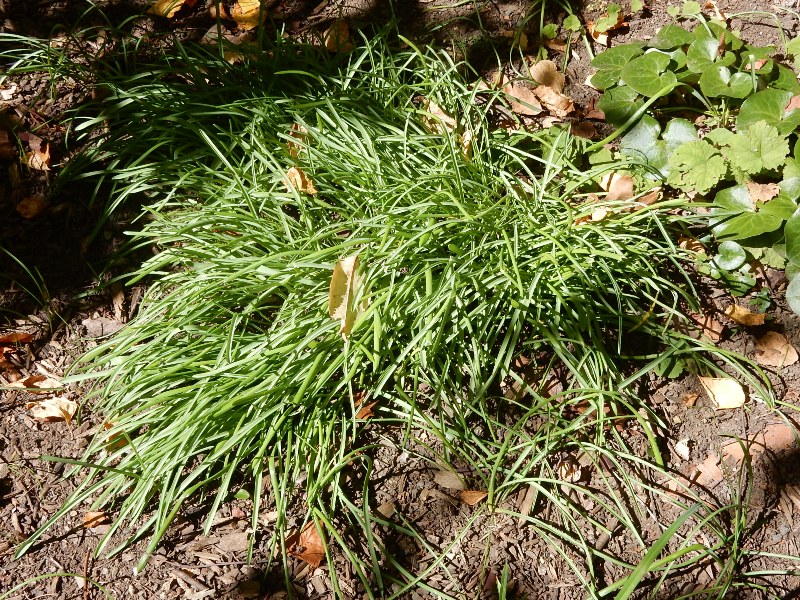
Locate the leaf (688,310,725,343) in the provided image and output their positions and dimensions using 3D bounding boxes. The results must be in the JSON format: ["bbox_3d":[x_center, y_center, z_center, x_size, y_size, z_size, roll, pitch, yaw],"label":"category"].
[{"bbox_3d":[0.387,0.033,1.458,0.026,0.014,0.047,-15,50,-13],"label":"leaf"}]

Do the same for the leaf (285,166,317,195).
[{"bbox_3d":[-0.124,-0.145,1.452,0.031,0.020,0.047,-17,52,-14],"label":"leaf"}]

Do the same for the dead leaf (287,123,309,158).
[{"bbox_3d":[-0.130,-0.204,1.512,0.023,0.035,0.042,-2,48,-2],"label":"dead leaf"}]

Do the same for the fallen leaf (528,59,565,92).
[{"bbox_3d":[0.219,-0.338,1.769,0.054,0.022,0.058,6,50,5],"label":"fallen leaf"}]

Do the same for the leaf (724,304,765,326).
[{"bbox_3d":[0.430,0.020,1.472,0.048,0.016,0.023,18,52,14],"label":"leaf"}]

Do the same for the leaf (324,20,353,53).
[{"bbox_3d":[-0.085,-0.366,1.638,0.038,0.020,0.043,0,58,0],"label":"leaf"}]

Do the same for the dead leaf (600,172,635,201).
[{"bbox_3d":[0.260,-0.137,1.418,0.039,0.020,0.028,0,63,0],"label":"dead leaf"}]

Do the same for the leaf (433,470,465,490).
[{"bbox_3d":[0.054,0.203,1.311,0.023,0.010,0.035,-28,54,-23],"label":"leaf"}]

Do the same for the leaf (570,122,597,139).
[{"bbox_3d":[0.238,-0.220,1.532,0.031,0.010,0.021,0,48,0],"label":"leaf"}]

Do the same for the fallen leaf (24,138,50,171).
[{"bbox_3d":[-0.511,-0.203,1.662,0.034,0.025,0.048,-8,49,-7],"label":"fallen leaf"}]

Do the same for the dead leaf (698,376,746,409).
[{"bbox_3d":[0.340,0.098,1.243,0.043,0.014,0.033,0,48,0],"label":"dead leaf"}]

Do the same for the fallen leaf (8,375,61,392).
[{"bbox_3d":[-0.388,0.089,1.251,0.051,0.013,0.015,0,48,0],"label":"fallen leaf"}]

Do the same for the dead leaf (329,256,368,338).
[{"bbox_3d":[-0.051,-0.004,1.159,0.036,0.022,0.082,0,73,0],"label":"dead leaf"}]

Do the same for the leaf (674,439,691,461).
[{"bbox_3d":[0.322,0.169,1.340,0.016,0.012,0.025,10,49,9],"label":"leaf"}]

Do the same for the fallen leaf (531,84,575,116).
[{"bbox_3d":[0.228,-0.299,1.752,0.038,0.020,0.076,-34,56,-26],"label":"fallen leaf"}]

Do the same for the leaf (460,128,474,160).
[{"bbox_3d":[0.086,-0.200,1.522,0.015,0.035,0.035,3,48,3],"label":"leaf"}]

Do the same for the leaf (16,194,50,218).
[{"bbox_3d":[-0.447,-0.114,1.434,0.031,0.013,0.029,0,48,0],"label":"leaf"}]

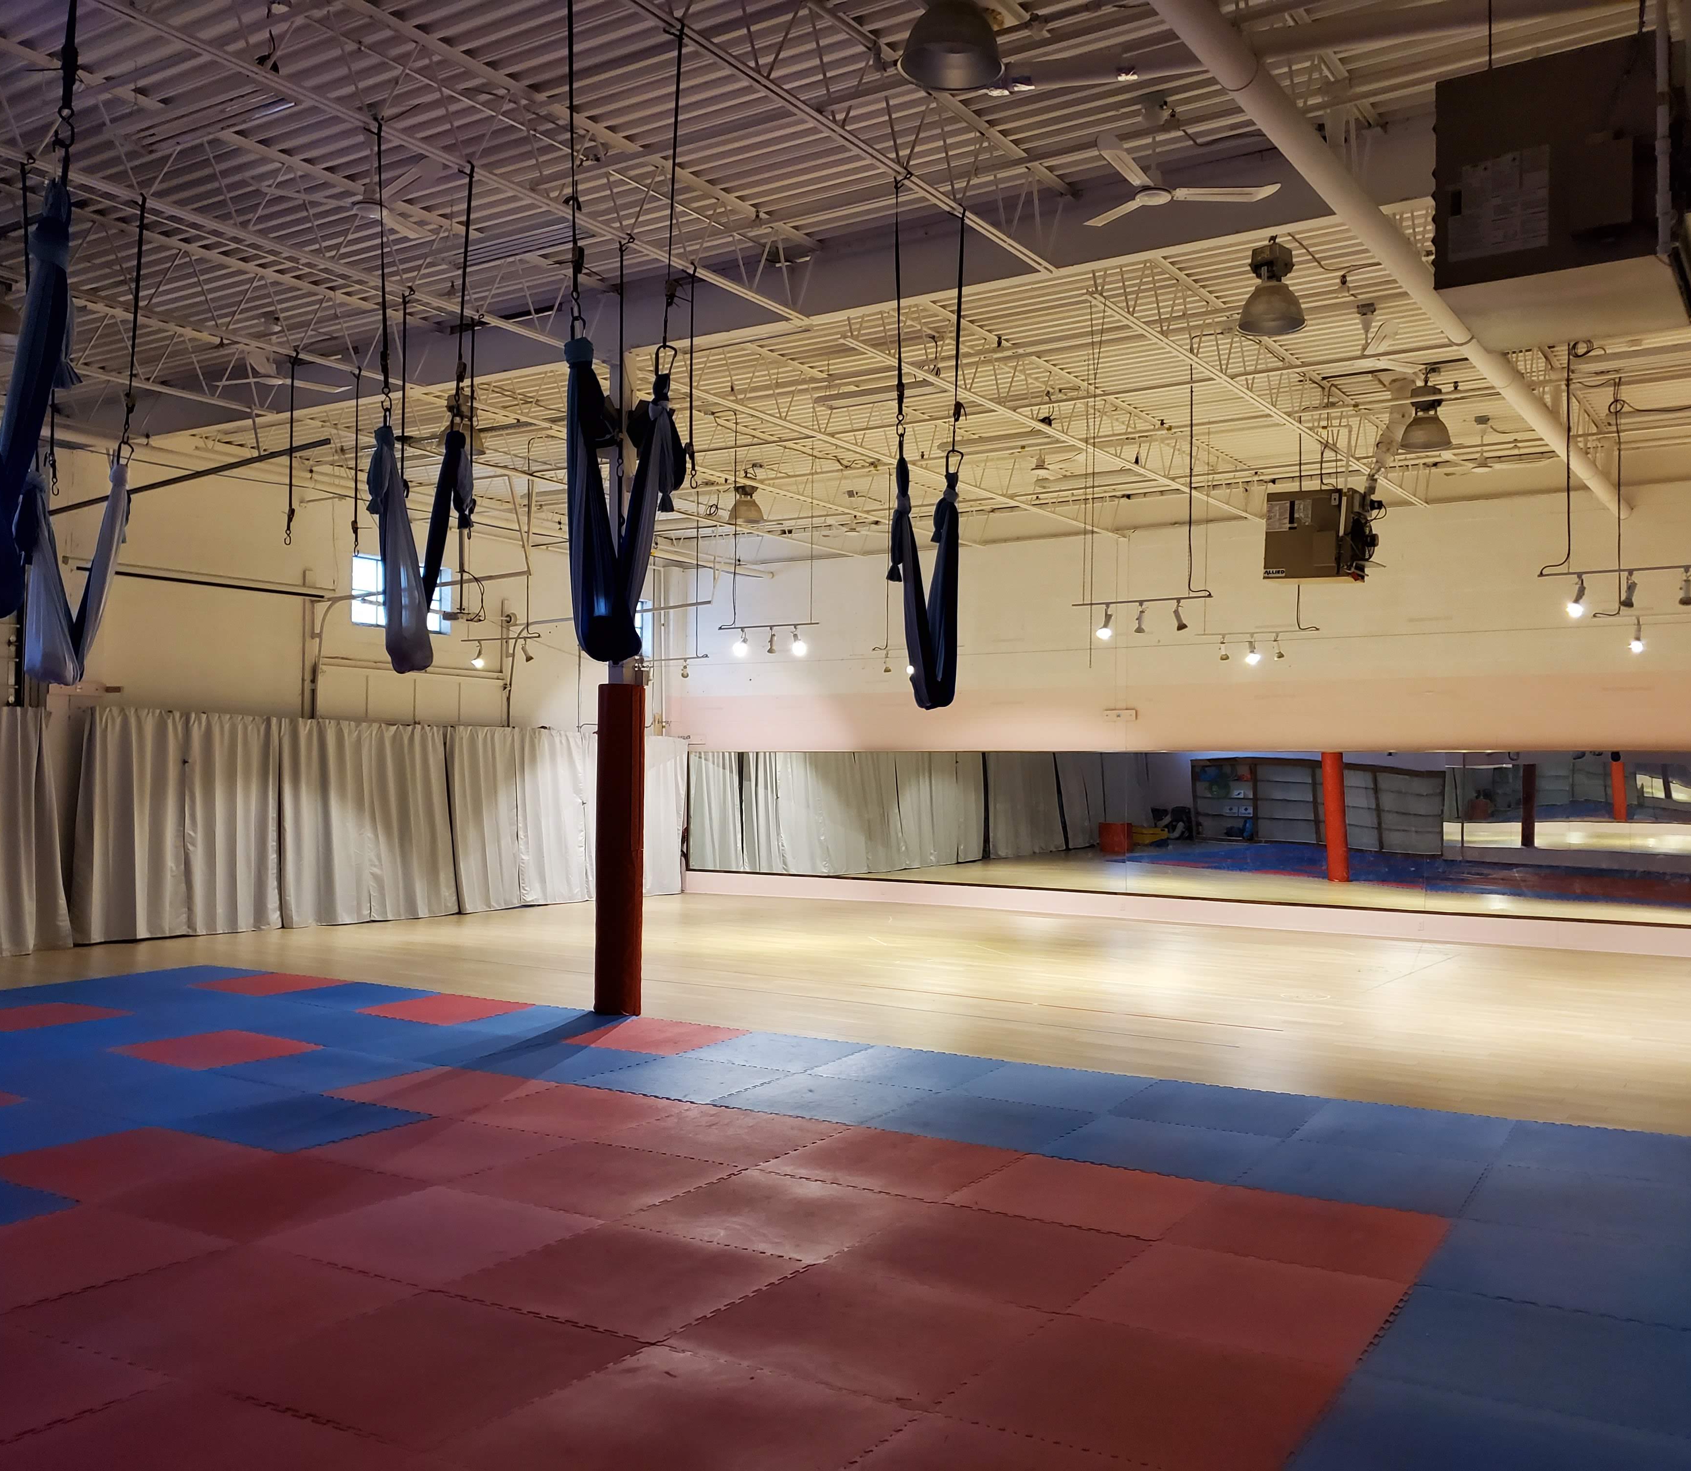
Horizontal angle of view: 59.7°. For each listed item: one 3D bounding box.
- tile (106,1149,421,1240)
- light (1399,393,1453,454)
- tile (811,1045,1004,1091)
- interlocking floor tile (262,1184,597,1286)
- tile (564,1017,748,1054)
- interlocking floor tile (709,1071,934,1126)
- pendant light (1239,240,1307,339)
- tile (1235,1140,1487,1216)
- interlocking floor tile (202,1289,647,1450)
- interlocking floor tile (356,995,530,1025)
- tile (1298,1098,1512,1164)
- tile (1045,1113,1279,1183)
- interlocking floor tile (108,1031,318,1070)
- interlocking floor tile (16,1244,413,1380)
[{"bbox_3d":[-2.514,2.007,6.432,1.000,0.025,1.000,0,-2,30],"label":"tile"},{"bbox_3d":[4.774,-2.609,12.102,0.425,0.480,0.425,0,-2,31],"label":"light"},{"bbox_3d":[0.383,2.107,9.272,0.987,0.030,0.987,0,-2,31],"label":"tile"},{"bbox_3d":[-1.622,1.976,5.826,0.987,0.030,0.987,0,-2,31],"label":"interlocking floor tile"},{"bbox_3d":[-1.342,2.150,10.419,1.000,0.030,1.000,0,-2,30],"label":"tile"},{"bbox_3d":[-0.123,2.109,8.518,1.000,0.030,1.000,0,-2,30],"label":"interlocking floor tile"},{"bbox_3d":[2.540,-2.692,8.751,0.412,0.528,0.412,0,-2,33],"label":"pendant light"},{"bbox_3d":[2.441,2.094,6.983,1.000,0.025,1.000,0,-2,31],"label":"tile"},{"bbox_3d":[-1.308,1.973,4.593,1.000,0.025,1.000,0,-2,31],"label":"interlocking floor tile"},{"bbox_3d":[-3.097,2.148,11.459,1.000,0.025,1.000,0,-2,30],"label":"interlocking floor tile"},{"bbox_3d":[2.981,2.128,7.882,1.000,0.025,1.000,0,-2,31],"label":"tile"},{"bbox_3d":[1.575,2.065,7.377,0.987,0.030,0.987,0,-2,31],"label":"tile"},{"bbox_3d":[-4.120,2.081,9.704,1.000,0.025,1.000,0,-2,30],"label":"interlocking floor tile"},{"bbox_3d":[-2.177,1.976,5.078,1.000,0.025,1.000,0,-2,31],"label":"interlocking floor tile"}]

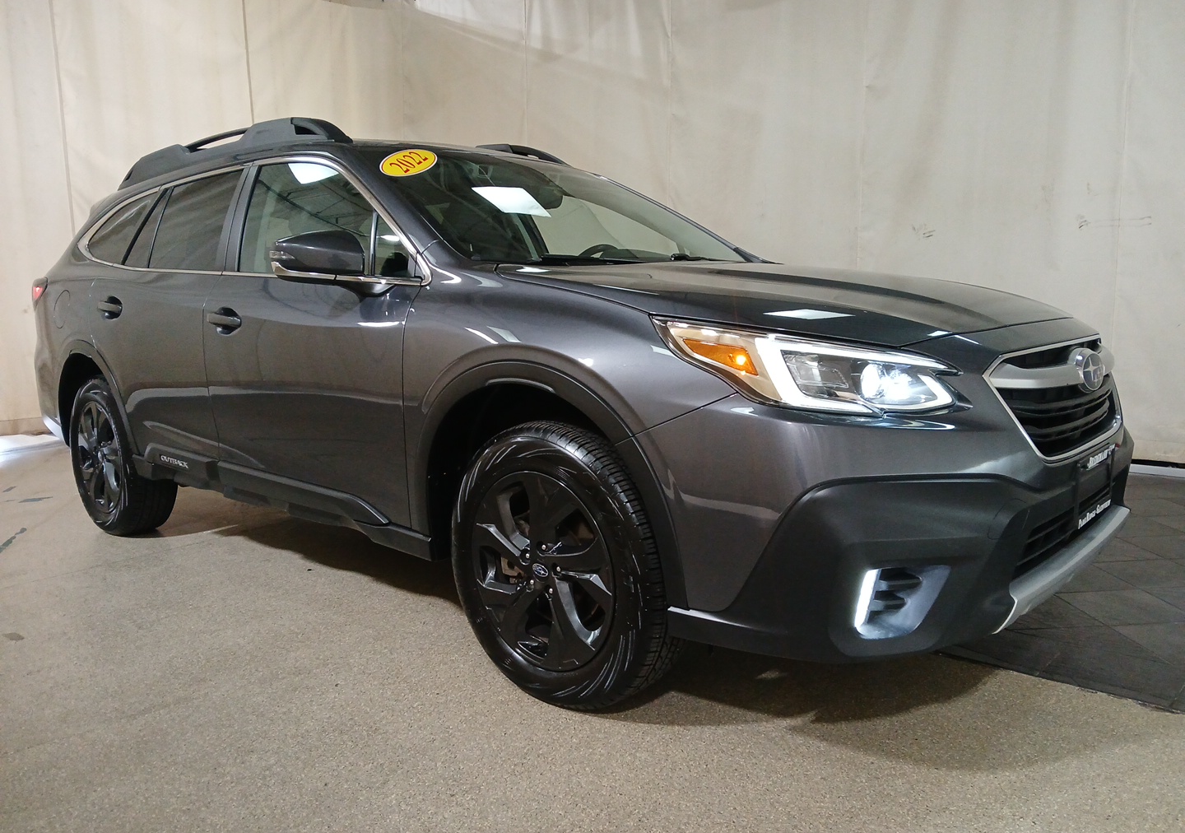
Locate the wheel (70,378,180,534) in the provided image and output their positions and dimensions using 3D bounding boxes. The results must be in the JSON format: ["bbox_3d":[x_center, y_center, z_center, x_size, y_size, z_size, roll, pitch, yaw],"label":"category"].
[{"bbox_3d":[-2.126,0.163,4.035,0.722,0.714,0.230,6,11,41],"label":"wheel"}]

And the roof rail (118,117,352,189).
[{"bbox_3d":[-1.548,-1.065,3.635,1.955,0.160,0.100,6,11,41],"label":"roof rail"}]

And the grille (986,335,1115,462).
[{"bbox_3d":[1.141,-0.060,2.135,0.130,0.258,0.880,6,11,41],"label":"grille"}]

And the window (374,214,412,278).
[{"bbox_3d":[-0.550,-0.475,2.469,0.246,0.213,0.050,5,-14,38],"label":"window"}]

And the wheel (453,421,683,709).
[{"bbox_3d":[-0.066,0.359,2.232,0.722,0.714,0.230,6,12,43],"label":"wheel"}]

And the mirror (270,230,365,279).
[{"bbox_3d":[-0.773,-0.457,2.508,0.210,0.145,0.210,6,11,41],"label":"mirror"}]

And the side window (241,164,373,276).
[{"bbox_3d":[-0.898,-0.644,2.827,0.882,0.467,0.050,5,-13,40],"label":"side window"}]

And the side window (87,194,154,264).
[{"bbox_3d":[-2.126,-0.812,3.952,0.687,0.317,0.050,6,-13,44],"label":"side window"}]

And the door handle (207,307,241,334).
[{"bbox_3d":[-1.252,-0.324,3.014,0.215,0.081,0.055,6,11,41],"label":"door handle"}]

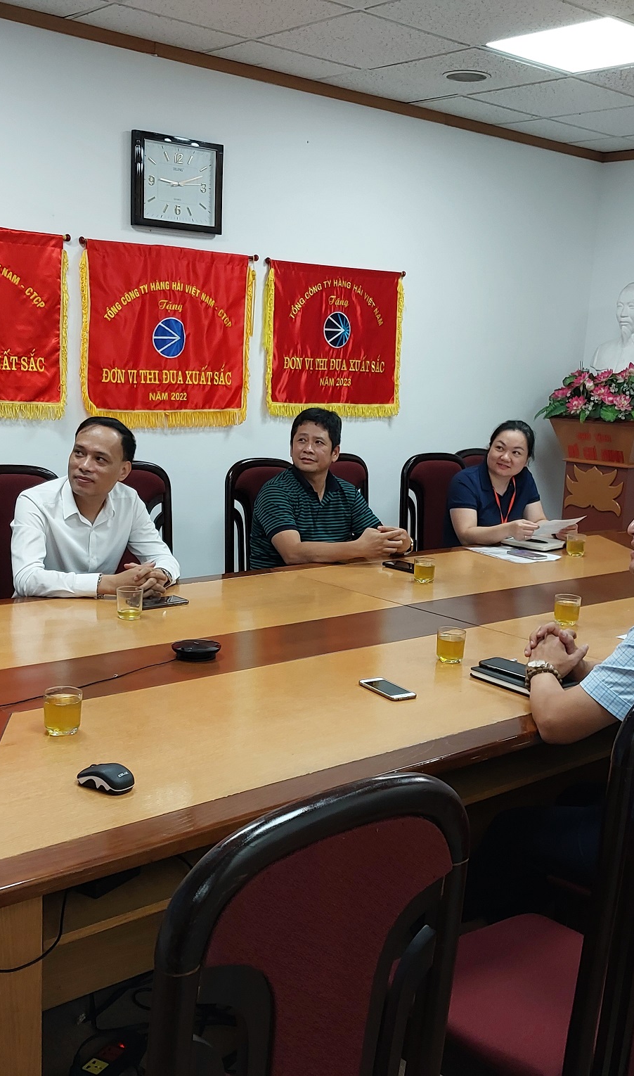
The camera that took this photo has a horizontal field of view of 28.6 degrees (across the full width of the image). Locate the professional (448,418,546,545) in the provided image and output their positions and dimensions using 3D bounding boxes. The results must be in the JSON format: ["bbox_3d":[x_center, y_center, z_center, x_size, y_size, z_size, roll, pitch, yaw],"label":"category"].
[{"bbox_3d":[0.749,0.138,5.146,0.500,1.240,0.700,-1,8,-21],"label":"professional"}]

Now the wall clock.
[{"bbox_3d":[-0.550,-1.390,4.889,0.435,0.350,0.050,-5,11,-43],"label":"wall clock"}]

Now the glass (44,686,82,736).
[{"bbox_3d":[-0.464,0.316,2.276,0.070,0.075,0.070,2,8,0],"label":"glass"}]

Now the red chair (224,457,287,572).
[{"bbox_3d":[-0.083,0.227,5.095,0.430,1.060,0.560,-5,11,-42],"label":"red chair"}]

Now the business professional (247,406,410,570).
[{"bbox_3d":[-0.026,0.172,4.589,0.540,1.310,0.730,-4,10,-39],"label":"business professional"}]

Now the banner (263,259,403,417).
[{"bbox_3d":[0.088,-0.881,5.606,0.848,0.679,0.050,-5,11,-42],"label":"banner"}]

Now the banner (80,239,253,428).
[{"bbox_3d":[-0.588,-0.798,4.997,0.848,0.723,0.050,-5,11,-42],"label":"banner"}]

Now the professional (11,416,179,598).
[{"bbox_3d":[-0.737,0.250,3.919,0.550,1.280,0.730,-2,9,-28],"label":"professional"}]

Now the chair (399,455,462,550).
[{"bbox_3d":[0.645,0.180,5.470,0.450,1.060,0.560,-5,11,-43],"label":"chair"}]

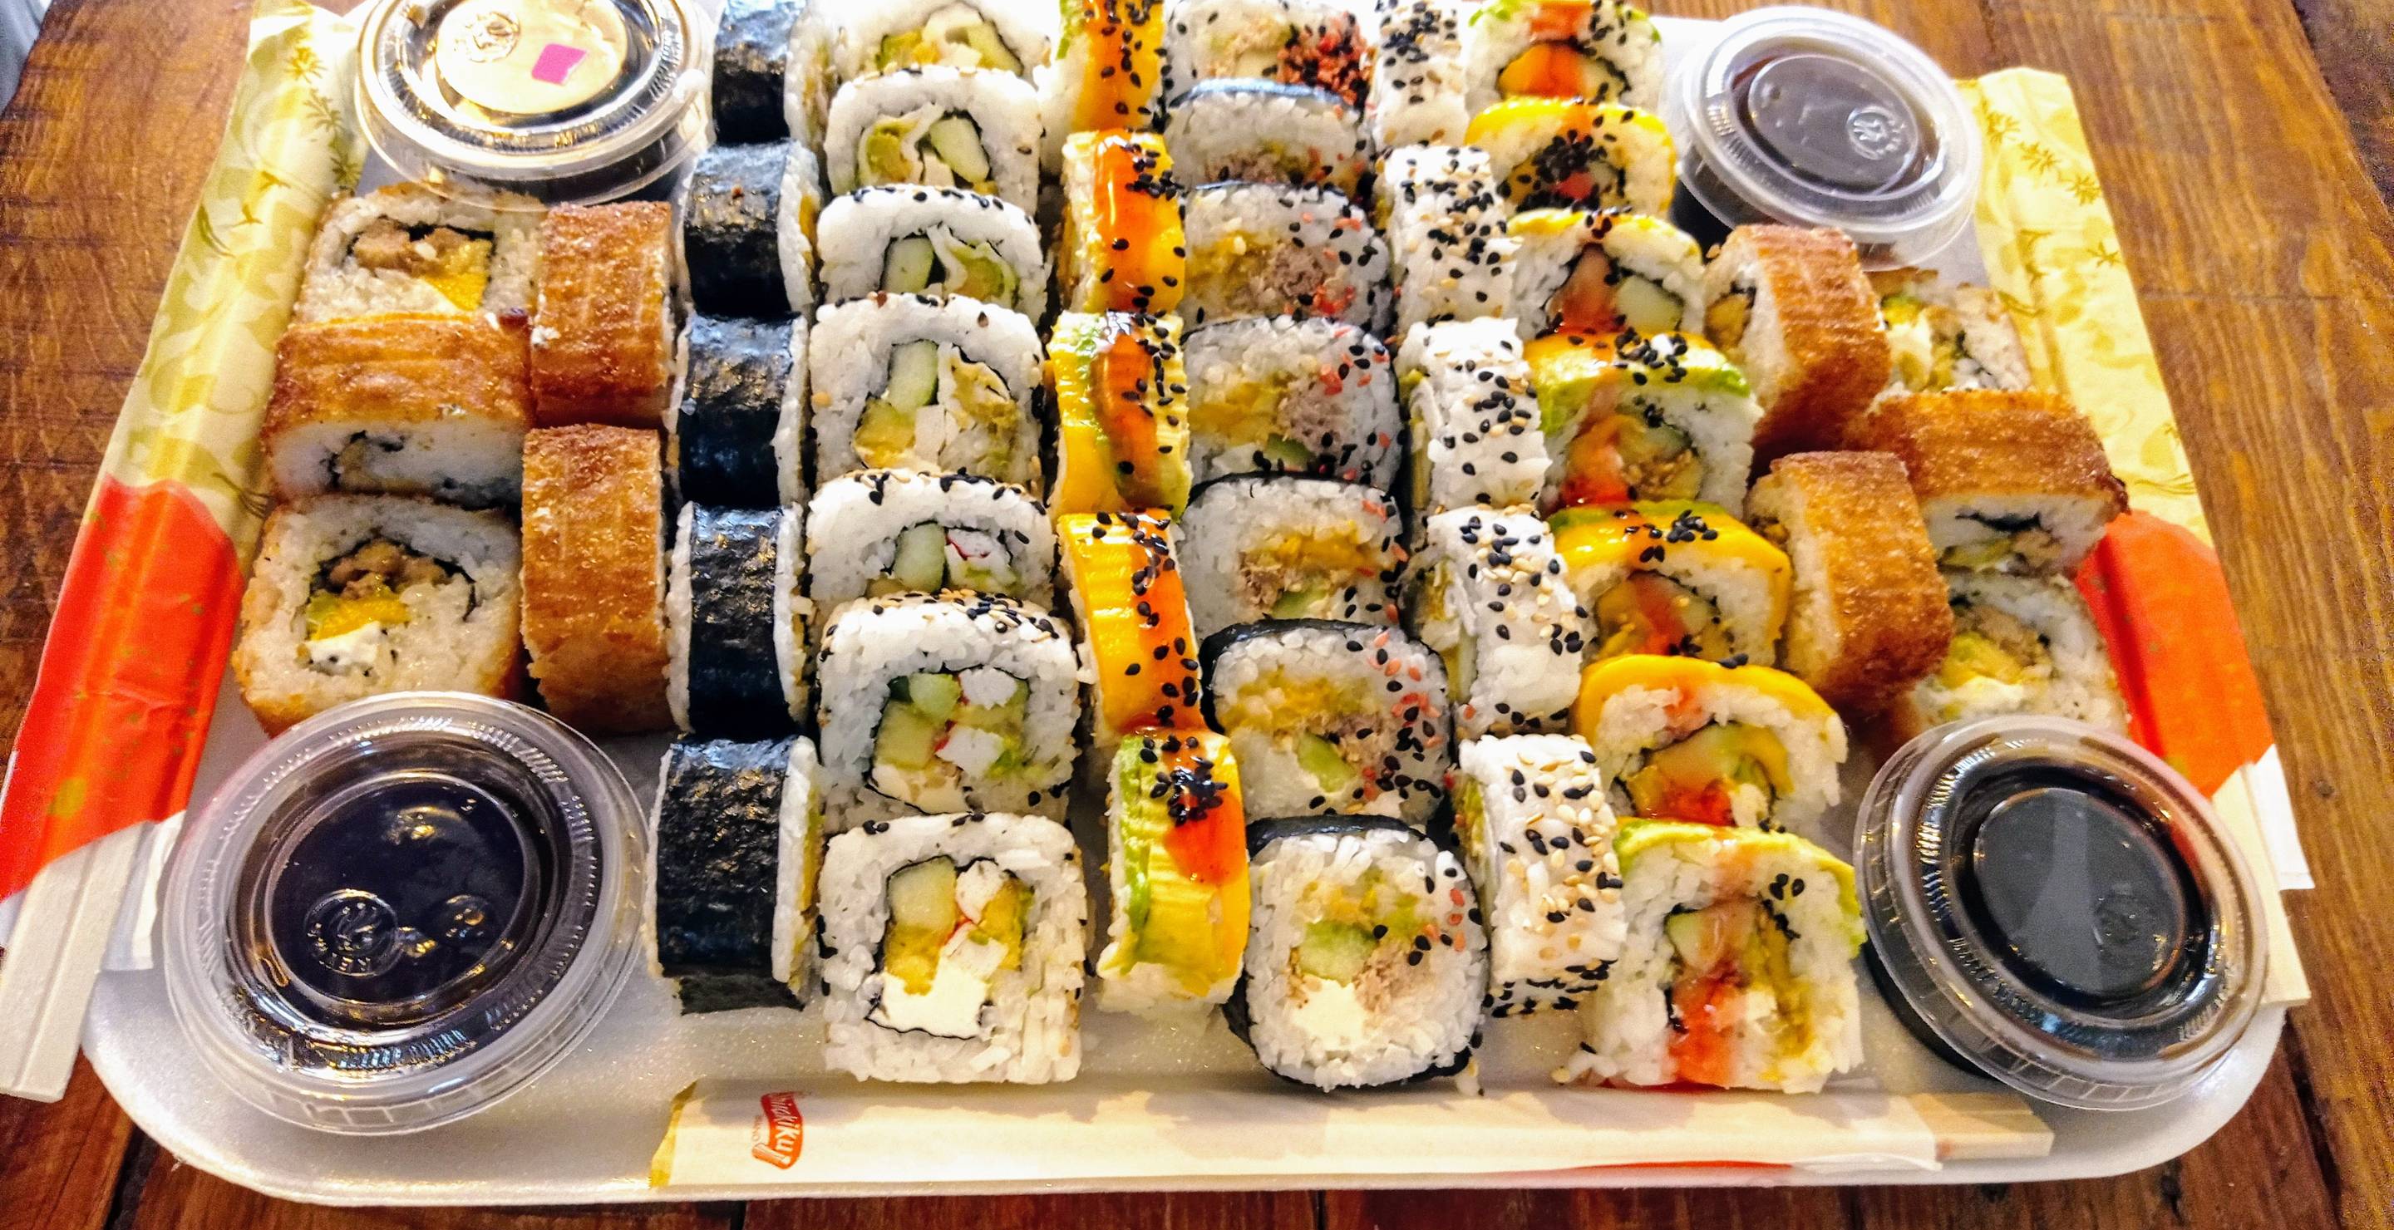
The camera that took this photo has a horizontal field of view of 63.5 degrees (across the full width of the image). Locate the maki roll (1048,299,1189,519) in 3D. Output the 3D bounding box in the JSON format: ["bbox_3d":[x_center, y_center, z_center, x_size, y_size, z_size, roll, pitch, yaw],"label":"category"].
[{"bbox_3d":[-0.015,-0.038,0.362,0.021,0.036,0.037,-2,59,-9],"label":"maki roll"}]

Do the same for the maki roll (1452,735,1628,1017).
[{"bbox_3d":[0.056,0.043,0.321,0.022,0.039,0.042,-4,59,3],"label":"maki roll"}]

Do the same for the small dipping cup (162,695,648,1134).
[{"bbox_3d":[-0.116,0.043,0.285,0.066,0.009,0.066,1,59,-7],"label":"small dipping cup"}]

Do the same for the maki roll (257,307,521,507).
[{"bbox_3d":[-0.141,-0.035,0.341,0.039,0.036,0.021,-4,59,-10],"label":"maki roll"}]

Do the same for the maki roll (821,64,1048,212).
[{"bbox_3d":[-0.052,-0.086,0.382,0.042,0.040,0.024,1,25,-7],"label":"maki roll"}]

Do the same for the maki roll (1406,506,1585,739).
[{"bbox_3d":[0.053,0.003,0.346,0.022,0.039,0.039,-4,59,-13],"label":"maki roll"}]

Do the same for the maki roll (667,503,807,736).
[{"bbox_3d":[-0.078,0.004,0.329,0.020,0.038,0.041,3,59,-10],"label":"maki roll"}]

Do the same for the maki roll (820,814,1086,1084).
[{"bbox_3d":[-0.038,0.052,0.305,0.040,0.021,0.038,1,95,-7],"label":"maki roll"}]

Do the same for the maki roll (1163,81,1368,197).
[{"bbox_3d":[0.013,-0.088,0.393,0.040,0.040,0.022,1,22,-7],"label":"maki roll"}]

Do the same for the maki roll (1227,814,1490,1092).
[{"bbox_3d":[0.025,0.052,0.296,0.036,0.021,0.038,3,90,-5],"label":"maki roll"}]

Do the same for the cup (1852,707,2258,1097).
[{"bbox_3d":[0.143,0.054,0.334,0.068,0.029,0.068,1,59,-7],"label":"cup"}]

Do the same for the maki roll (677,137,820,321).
[{"bbox_3d":[-0.082,-0.066,0.356,0.019,0.038,0.037,-1,59,-4],"label":"maki roll"}]

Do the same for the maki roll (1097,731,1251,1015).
[{"bbox_3d":[-0.004,0.042,0.315,0.023,0.039,0.042,-1,59,-2],"label":"maki roll"}]

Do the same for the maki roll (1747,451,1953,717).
[{"bbox_3d":[0.114,-0.005,0.338,0.022,0.042,0.043,0,59,-4],"label":"maki roll"}]

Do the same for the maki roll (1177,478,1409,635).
[{"bbox_3d":[0.017,-0.006,0.348,0.038,0.021,0.037,1,98,-7],"label":"maki roll"}]

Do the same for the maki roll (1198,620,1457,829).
[{"bbox_3d":[0.021,0.022,0.328,0.040,0.022,0.040,1,97,-7],"label":"maki roll"}]

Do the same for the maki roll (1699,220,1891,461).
[{"bbox_3d":[0.121,-0.055,0.391,0.021,0.038,0.039,3,58,-6],"label":"maki roll"}]

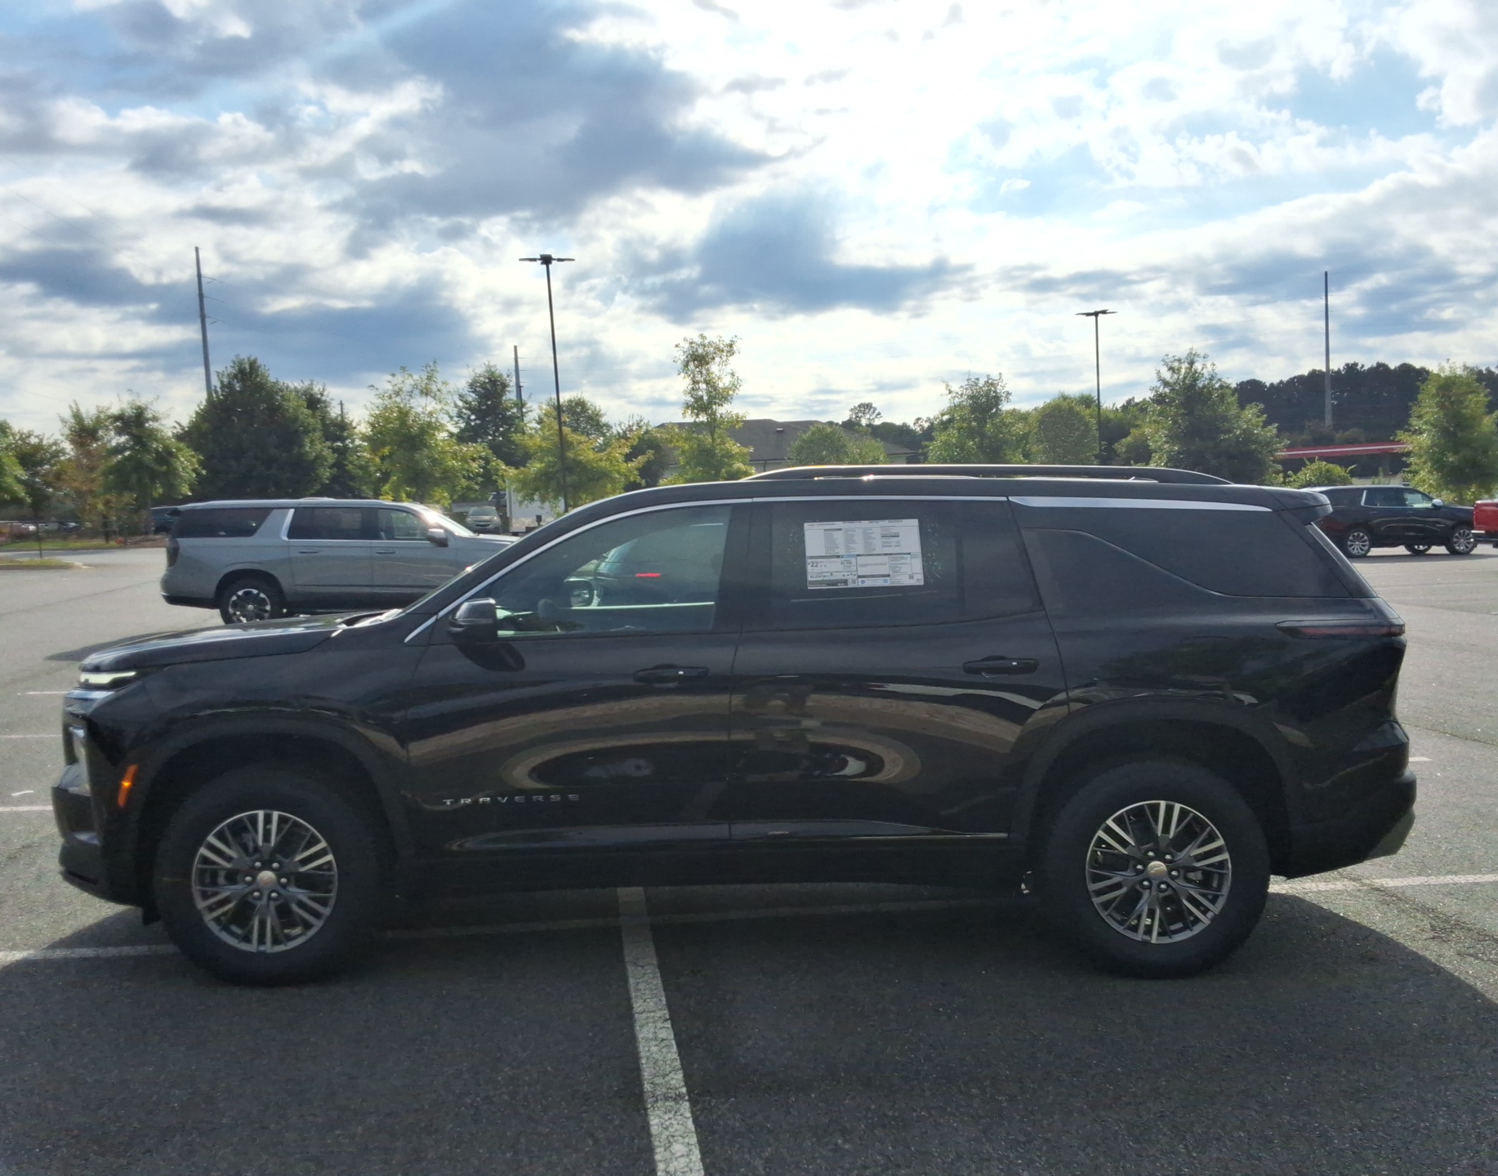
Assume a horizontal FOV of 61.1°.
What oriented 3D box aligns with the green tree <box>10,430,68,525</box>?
[{"bbox_3d":[-37.993,-5.517,68.000,3.550,5.980,3.550,-3,4,0],"label":"green tree"}]

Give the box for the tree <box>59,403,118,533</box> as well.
[{"bbox_3d":[-31.205,-5.309,60.000,3.129,6.825,3.129,-6,6,-27],"label":"tree"}]

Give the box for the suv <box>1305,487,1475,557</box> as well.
[{"bbox_3d":[18.020,-1.900,36.000,5.350,1.930,2.060,-1,4,-6],"label":"suv"}]

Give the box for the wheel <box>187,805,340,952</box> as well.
[{"bbox_3d":[-1.666,1.006,4.463,0.500,0.500,0.180,0,5,0],"label":"wheel"}]

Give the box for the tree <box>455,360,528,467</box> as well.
[{"bbox_3d":[-15.030,-8.222,75.000,4.780,10.140,4.780,-3,4,0],"label":"tree"}]

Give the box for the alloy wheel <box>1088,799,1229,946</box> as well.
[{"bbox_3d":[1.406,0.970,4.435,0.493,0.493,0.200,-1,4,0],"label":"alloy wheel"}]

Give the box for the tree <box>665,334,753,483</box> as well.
[{"bbox_3d":[-1.473,-5.916,50.000,3.770,8.110,3.770,-3,4,0],"label":"tree"}]

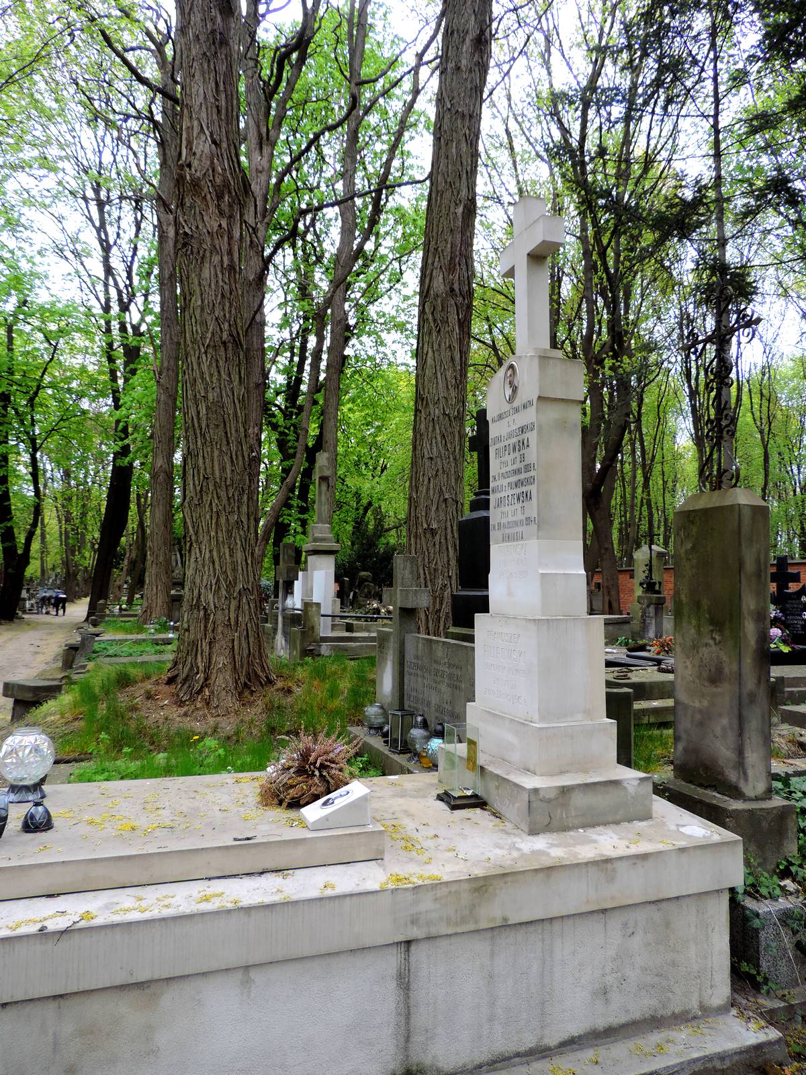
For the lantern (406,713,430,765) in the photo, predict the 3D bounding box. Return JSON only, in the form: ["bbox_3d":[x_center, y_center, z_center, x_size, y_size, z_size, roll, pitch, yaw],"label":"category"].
[{"bbox_3d":[0.088,1.140,4.235,0.129,0.263,0.129,0,-4,0],"label":"lantern"}]

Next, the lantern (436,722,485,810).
[{"bbox_3d":[0.226,0.870,2.871,0.154,0.292,0.154,2,-4,-20],"label":"lantern"}]

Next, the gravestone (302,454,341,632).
[{"bbox_3d":[-1.359,0.113,12.500,0.560,3.092,0.620,2,-4,-20],"label":"gravestone"}]

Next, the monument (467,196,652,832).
[{"bbox_3d":[0.525,-0.186,3.009,0.500,2.418,0.765,2,-4,-20],"label":"monument"}]

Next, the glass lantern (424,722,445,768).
[{"bbox_3d":[0.195,1.145,4.117,0.139,0.237,0.139,2,-4,-20],"label":"glass lantern"}]

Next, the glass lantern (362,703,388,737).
[{"bbox_3d":[-0.181,1.222,5.008,0.164,0.207,0.164,0,-4,0],"label":"glass lantern"}]

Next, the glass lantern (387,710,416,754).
[{"bbox_3d":[-0.007,1.171,4.520,0.119,0.241,0.119,3,-5,-36],"label":"glass lantern"}]

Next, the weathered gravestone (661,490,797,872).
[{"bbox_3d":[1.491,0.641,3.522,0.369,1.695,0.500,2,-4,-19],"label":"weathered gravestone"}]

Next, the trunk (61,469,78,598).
[{"bbox_3d":[-22.338,-0.225,50.000,0.850,8.980,0.800,0,-4,0],"label":"trunk"}]

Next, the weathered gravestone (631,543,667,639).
[{"bbox_3d":[5.622,1.236,17.000,0.500,2.151,0.750,2,-4,-20],"label":"weathered gravestone"}]

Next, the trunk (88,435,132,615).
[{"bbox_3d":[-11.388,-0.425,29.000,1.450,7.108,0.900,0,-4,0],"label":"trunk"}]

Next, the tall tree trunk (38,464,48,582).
[{"bbox_3d":[-24.169,-0.761,50.000,0.520,8.359,0.500,0,-4,0],"label":"tall tree trunk"}]

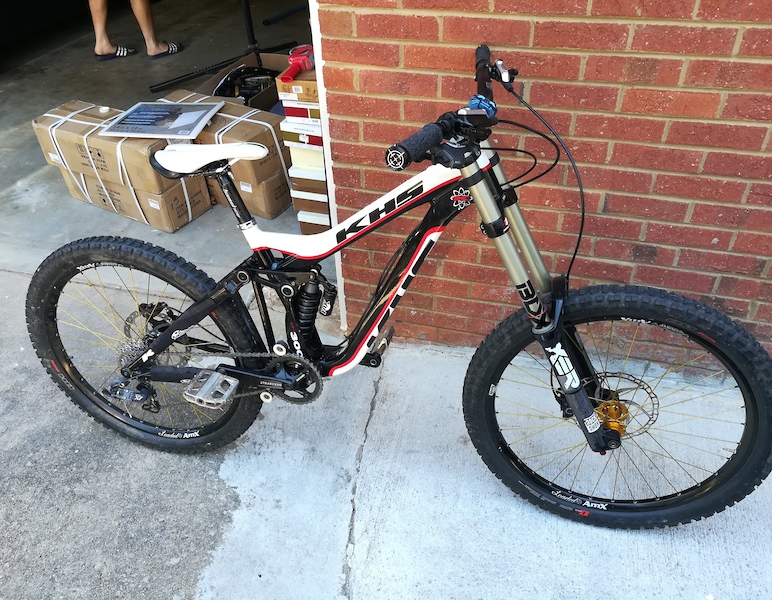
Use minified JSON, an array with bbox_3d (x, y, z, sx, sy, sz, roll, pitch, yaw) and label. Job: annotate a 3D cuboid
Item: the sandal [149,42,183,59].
[{"bbox_3d":[-1.683,-1.915,4.565,0.105,0.075,0.285,27,46,32],"label":"sandal"}]

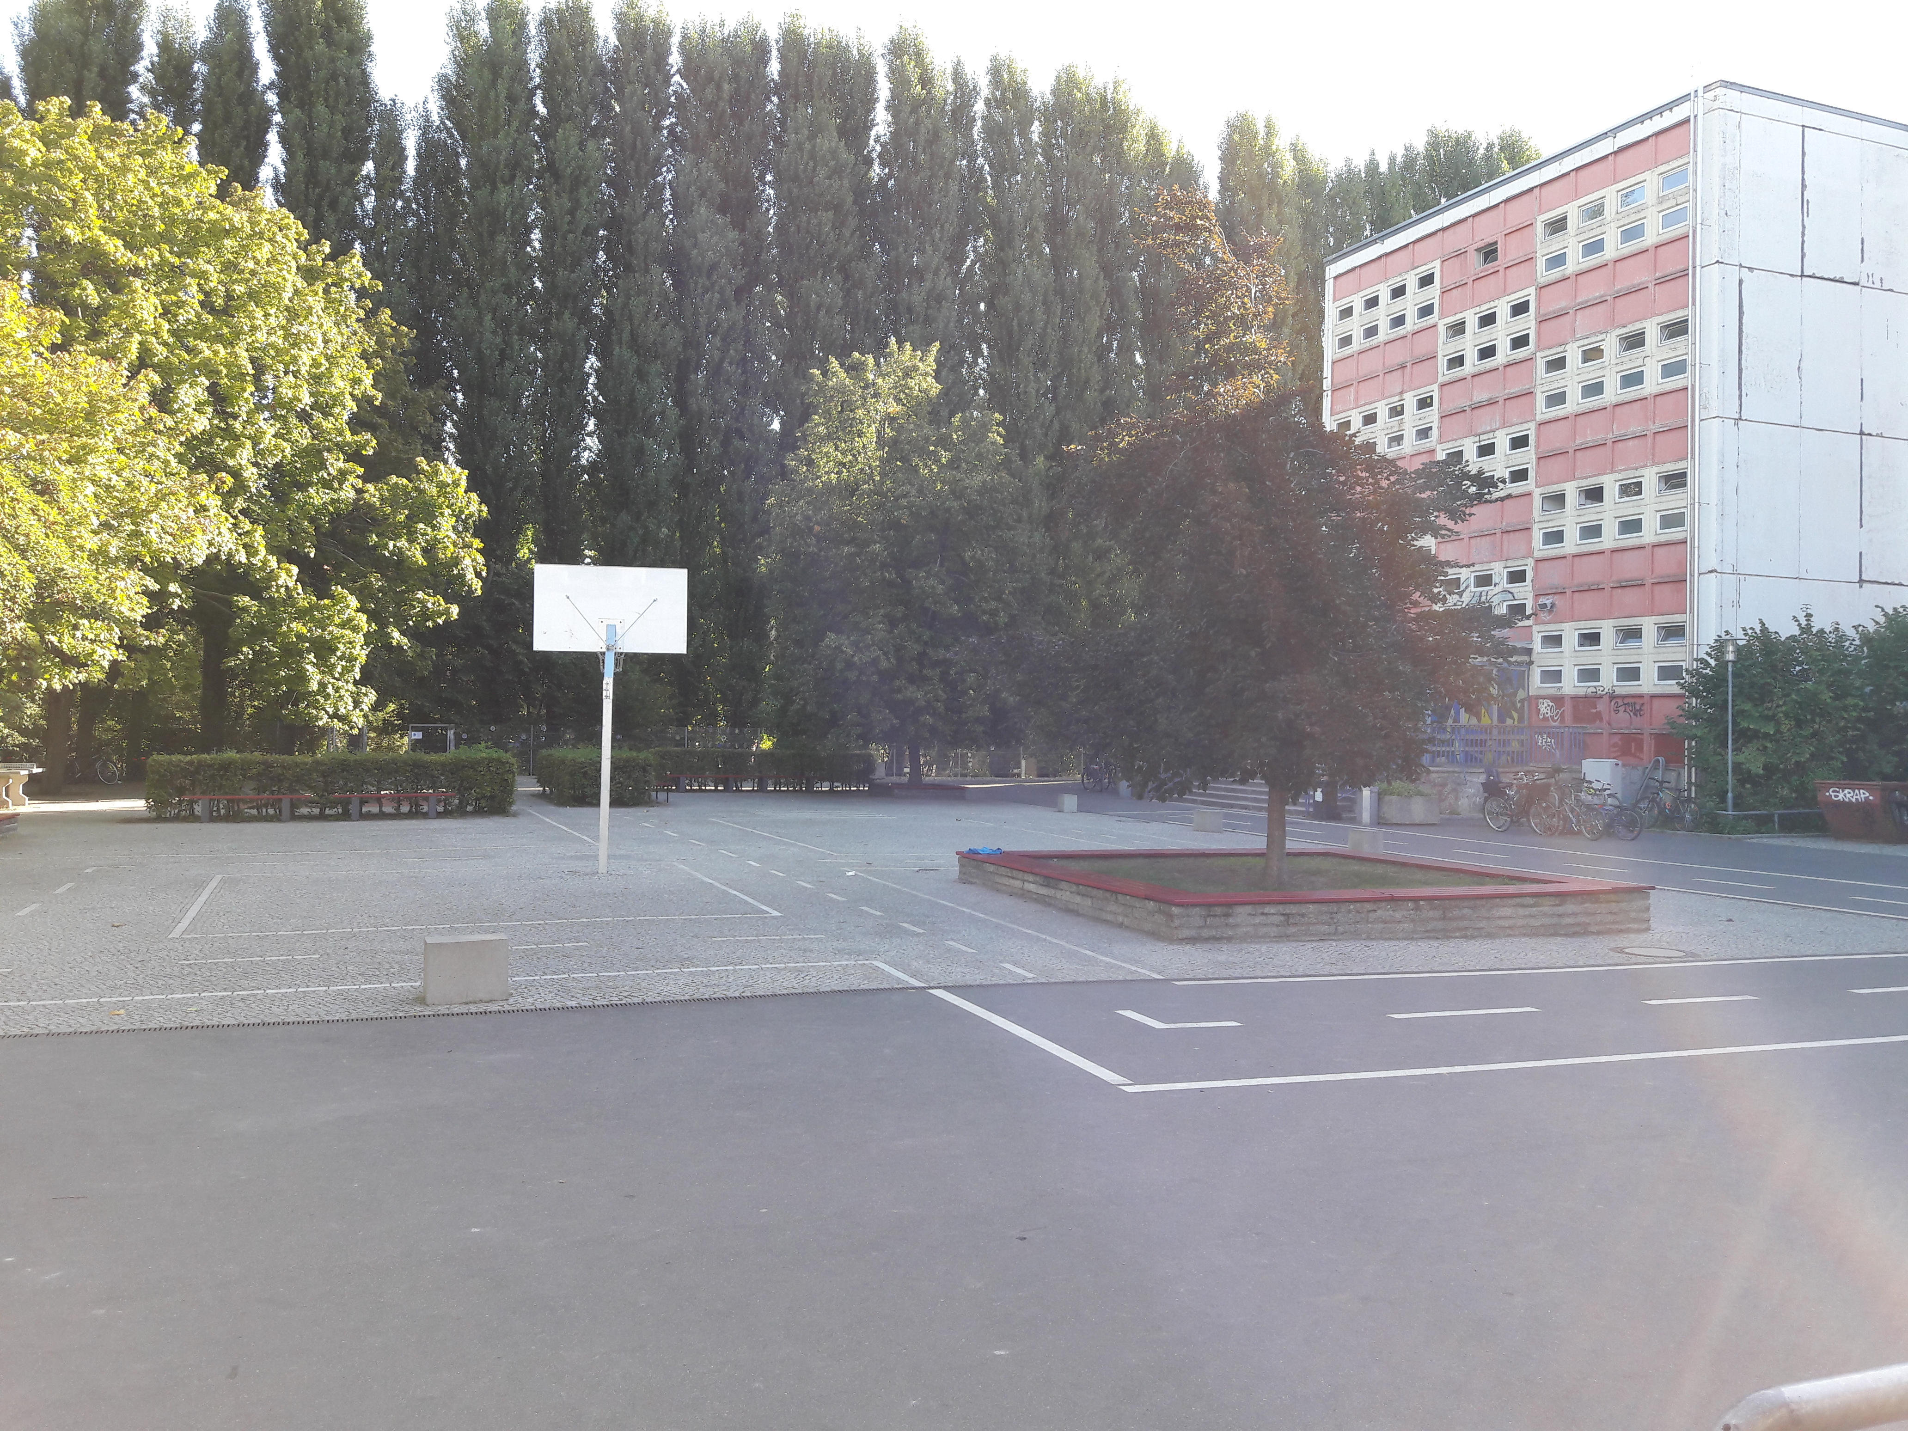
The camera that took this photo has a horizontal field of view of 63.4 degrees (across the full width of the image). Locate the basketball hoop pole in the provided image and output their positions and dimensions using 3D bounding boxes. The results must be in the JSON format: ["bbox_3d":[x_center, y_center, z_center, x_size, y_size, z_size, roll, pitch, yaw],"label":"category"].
[{"bbox_3d":[-4.131,0.380,18.399,0.120,3.030,0.140,2,-3,-12],"label":"basketball hoop pole"}]

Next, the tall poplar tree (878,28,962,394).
[{"bbox_3d":[-1.273,-12.237,60.082,3.470,28.890,3.600,1,0,-23],"label":"tall poplar tree"}]

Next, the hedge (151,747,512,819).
[{"bbox_3d":[-11.519,1.292,28.895,6.300,1.170,1.250,1,0,-25],"label":"hedge"}]

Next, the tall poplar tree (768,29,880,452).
[{"bbox_3d":[-4.741,-12.183,58.582,4.210,28.680,4.000,1,0,-23],"label":"tall poplar tree"}]

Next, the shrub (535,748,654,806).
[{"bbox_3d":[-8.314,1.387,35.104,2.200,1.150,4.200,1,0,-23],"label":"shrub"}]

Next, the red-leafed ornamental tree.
[{"bbox_3d":[3.452,-1.889,16.281,4.450,7.310,4.450,1,0,0],"label":"red-leafed ornamental tree"}]

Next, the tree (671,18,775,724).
[{"bbox_3d":[-8.419,-11.815,57.080,4.050,27.840,3.900,1,0,-23],"label":"tree"}]

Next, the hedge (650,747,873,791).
[{"bbox_3d":[-5.196,1.488,41.552,6.000,1.100,1.100,1,0,-22],"label":"hedge"}]

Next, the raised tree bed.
[{"bbox_3d":[3.332,1.780,16.295,4.950,0.380,5.100,1,0,-19],"label":"raised tree bed"}]

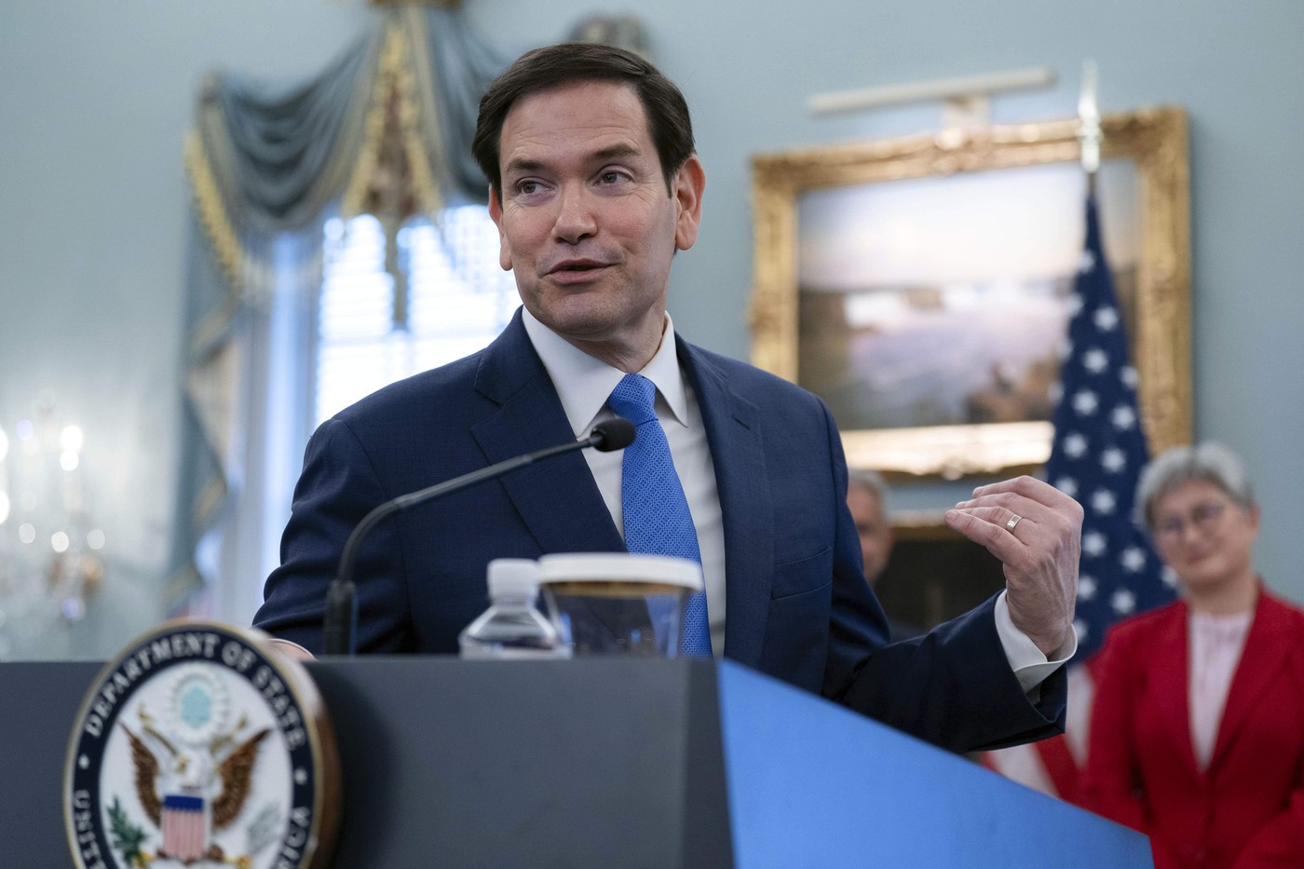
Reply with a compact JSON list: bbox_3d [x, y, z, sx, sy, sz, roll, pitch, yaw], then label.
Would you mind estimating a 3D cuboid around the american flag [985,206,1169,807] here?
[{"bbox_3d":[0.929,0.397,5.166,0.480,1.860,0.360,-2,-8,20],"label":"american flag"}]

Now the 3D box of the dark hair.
[{"bbox_3d":[-0.056,-0.242,2.080,0.178,0.180,0.205,-5,4,16],"label":"dark hair"}]

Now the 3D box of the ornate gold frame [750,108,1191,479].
[{"bbox_3d":[0.742,-0.306,6.026,1.109,0.833,0.100,-3,-8,28],"label":"ornate gold frame"}]

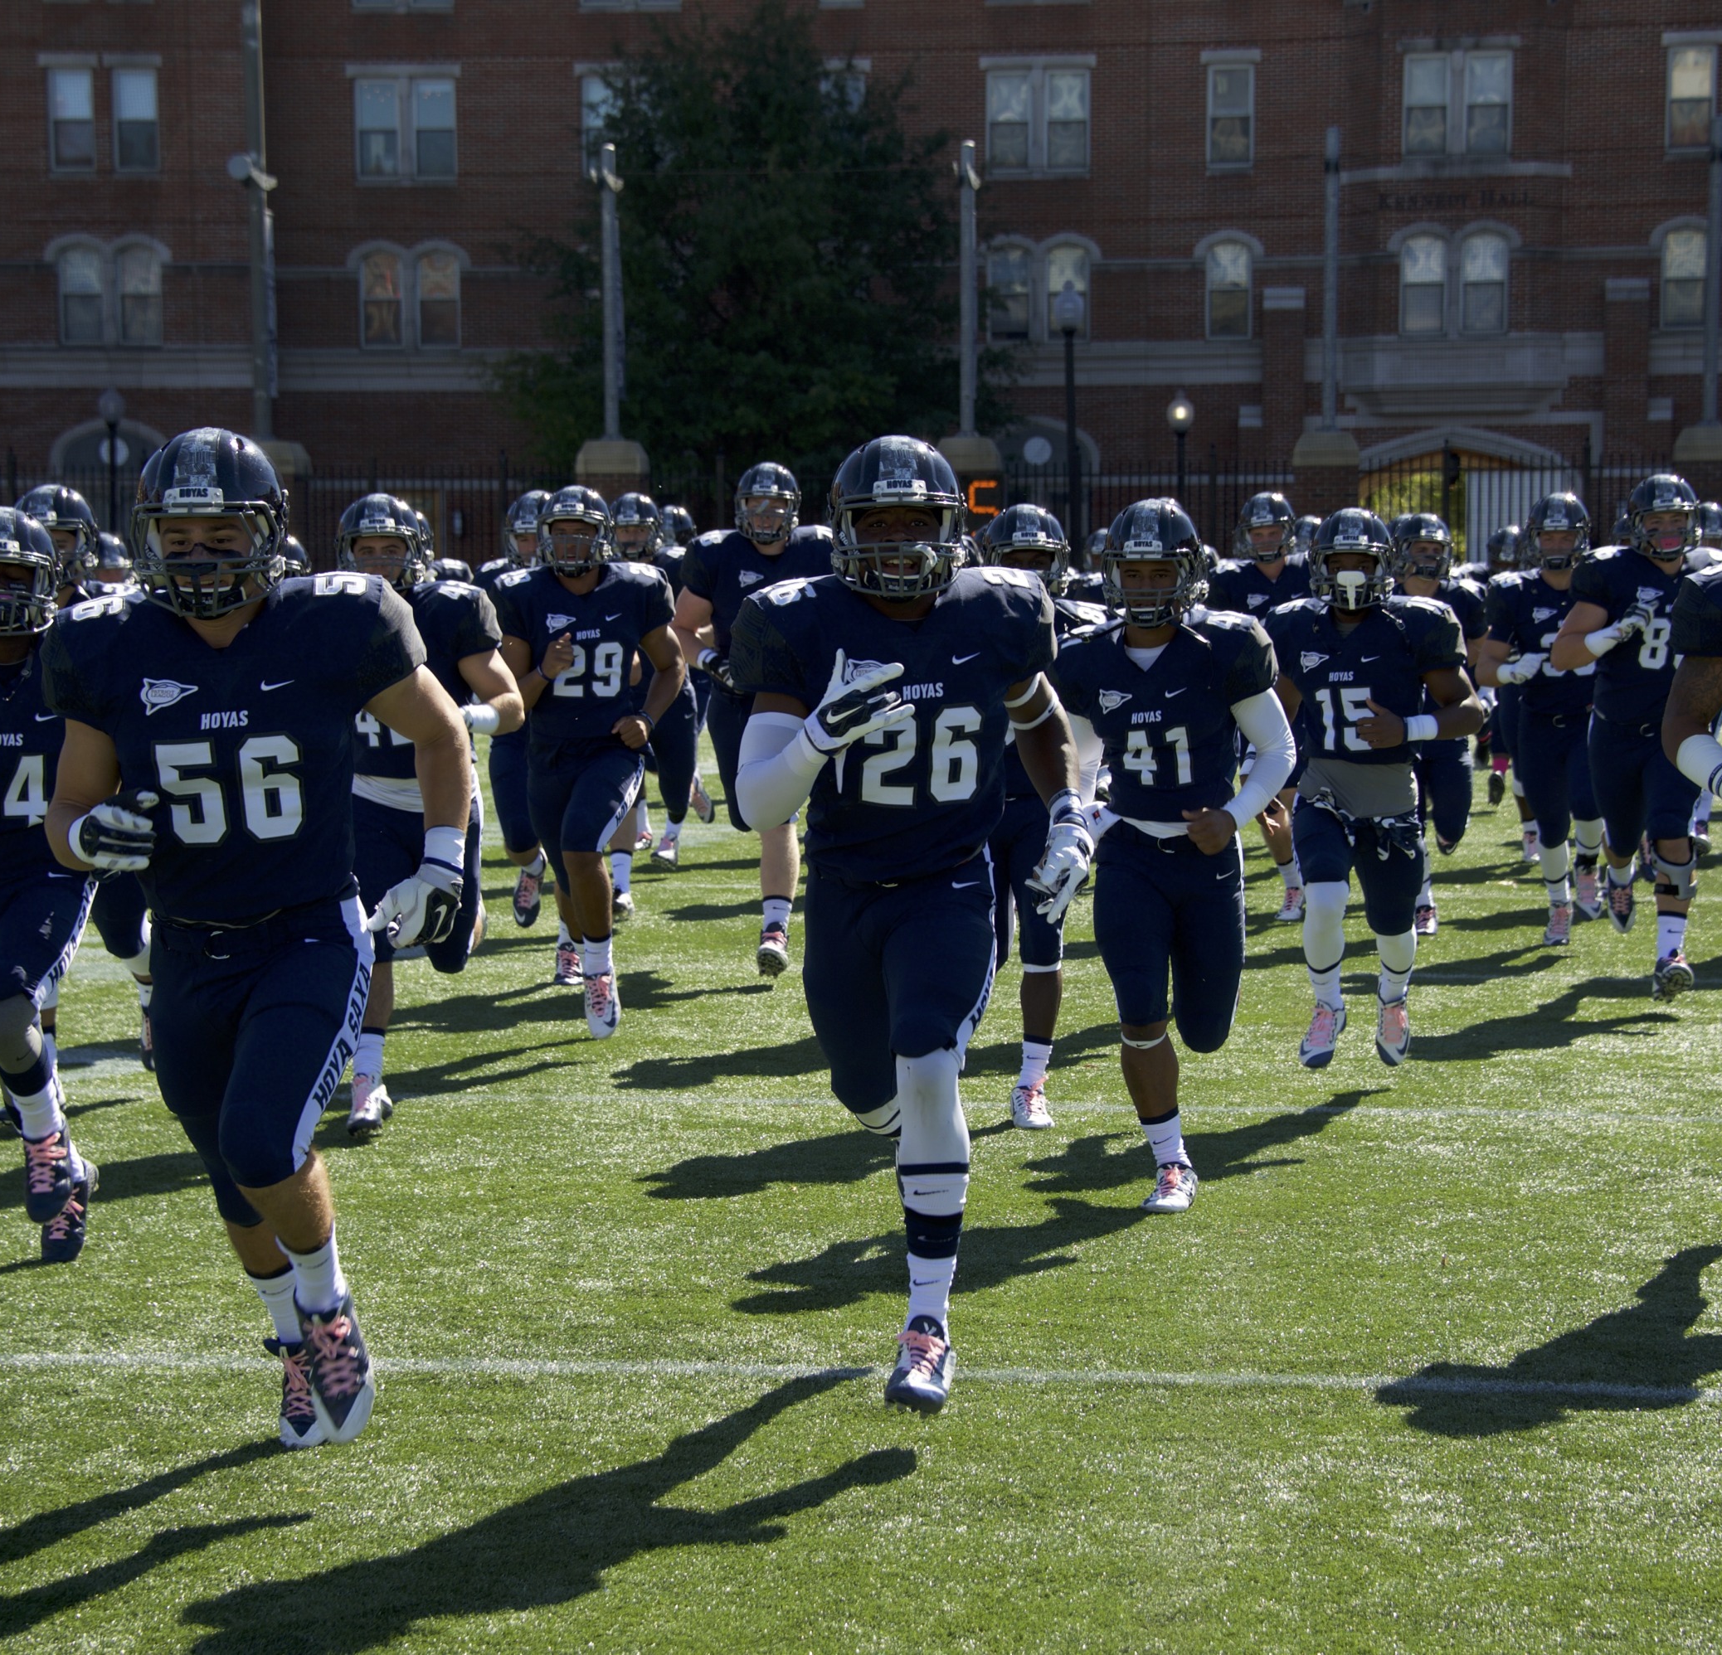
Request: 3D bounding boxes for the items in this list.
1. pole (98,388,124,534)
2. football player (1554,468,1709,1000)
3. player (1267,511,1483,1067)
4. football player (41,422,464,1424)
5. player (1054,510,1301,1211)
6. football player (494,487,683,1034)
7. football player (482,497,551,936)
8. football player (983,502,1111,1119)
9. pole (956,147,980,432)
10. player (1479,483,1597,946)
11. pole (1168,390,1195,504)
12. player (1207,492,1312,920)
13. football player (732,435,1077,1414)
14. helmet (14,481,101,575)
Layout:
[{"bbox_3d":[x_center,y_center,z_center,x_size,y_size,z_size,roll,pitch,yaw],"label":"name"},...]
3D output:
[{"bbox_3d":[-12.055,-4.883,80.116,0.410,4.400,0.410,0,3,0],"label":"pole"},{"bbox_3d":[2.734,-0.324,17.250,0.660,1.805,0.800,0,3,5],"label":"football player"},{"bbox_3d":[1.535,-0.116,14.850,0.660,1.670,0.650,0,3,8],"label":"player"},{"bbox_3d":[-0.971,0.210,8.150,0.700,1.720,0.900,0,3,-3],"label":"football player"},{"bbox_3d":[0.761,0.069,12.200,0.620,1.724,0.750,0,3,5],"label":"player"},{"bbox_3d":[-0.912,-0.234,16.599,0.620,1.801,0.850,0,3,-4],"label":"football player"},{"bbox_3d":[-1.228,-0.349,18.649,0.620,1.825,0.850,0,3,2],"label":"football player"},{"bbox_3d":[0.464,-0.031,13.400,0.660,1.681,0.750,0,3,3],"label":"football player"},{"bbox_3d":[1.354,-6.804,63.102,0.300,3.850,0.300,0,3,0],"label":"pole"},{"bbox_3d":[2.744,-0.437,19.800,0.660,1.795,0.750,1,3,6],"label":"player"},{"bbox_3d":[4.835,-4.638,75.063,0.400,4.000,0.400,0,3,0],"label":"pole"},{"bbox_3d":[1.695,-0.513,21.000,0.660,1.805,0.750,0,3,3],"label":"player"},{"bbox_3d":[0.081,0.158,9.199,0.640,1.755,0.950,0,3,-5],"label":"football player"},{"bbox_3d":[-2.268,-0.832,14.000,0.245,0.275,0.305,0,3,5],"label":"helmet"}]

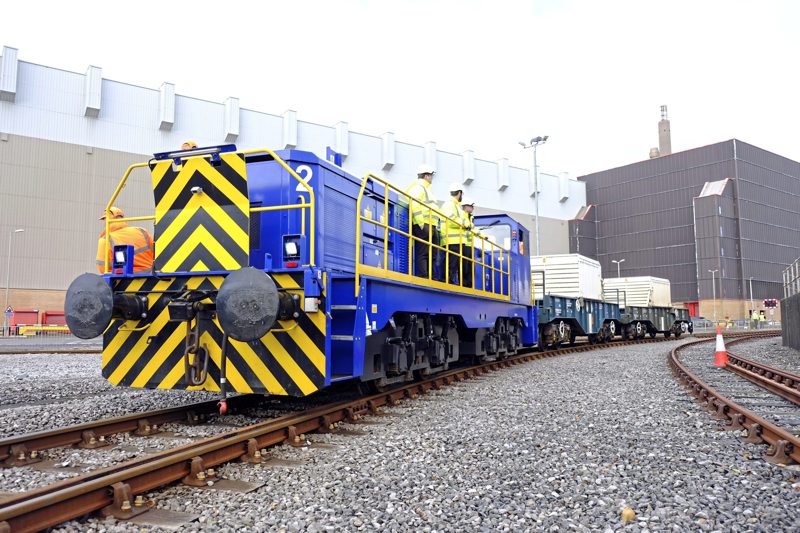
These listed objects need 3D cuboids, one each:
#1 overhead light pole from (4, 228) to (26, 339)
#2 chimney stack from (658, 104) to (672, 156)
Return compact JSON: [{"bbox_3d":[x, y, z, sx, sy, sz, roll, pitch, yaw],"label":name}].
[{"bbox_3d":[-31.864,1.329,49.590,0.941,8.819,0.300,3,-6,-28],"label":"overhead light pole"},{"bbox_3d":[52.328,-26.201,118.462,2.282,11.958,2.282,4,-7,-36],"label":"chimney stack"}]

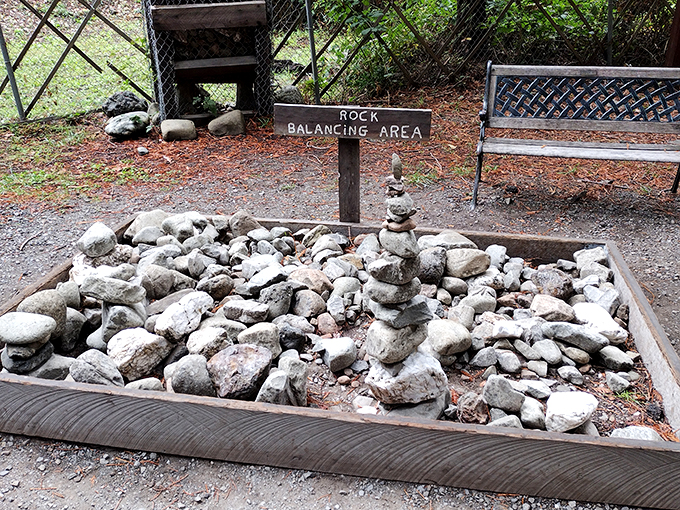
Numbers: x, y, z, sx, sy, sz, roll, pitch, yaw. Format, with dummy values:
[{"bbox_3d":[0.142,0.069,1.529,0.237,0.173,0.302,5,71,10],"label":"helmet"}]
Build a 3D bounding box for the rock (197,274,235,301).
[{"bbox_3d":[-0.487,0.127,2.079,0.145,0.089,0.113,-10,28,-14],"label":"rock"}]

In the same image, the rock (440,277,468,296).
[{"bbox_3d":[0.478,0.132,2.216,0.114,0.079,0.086,5,28,9],"label":"rock"}]

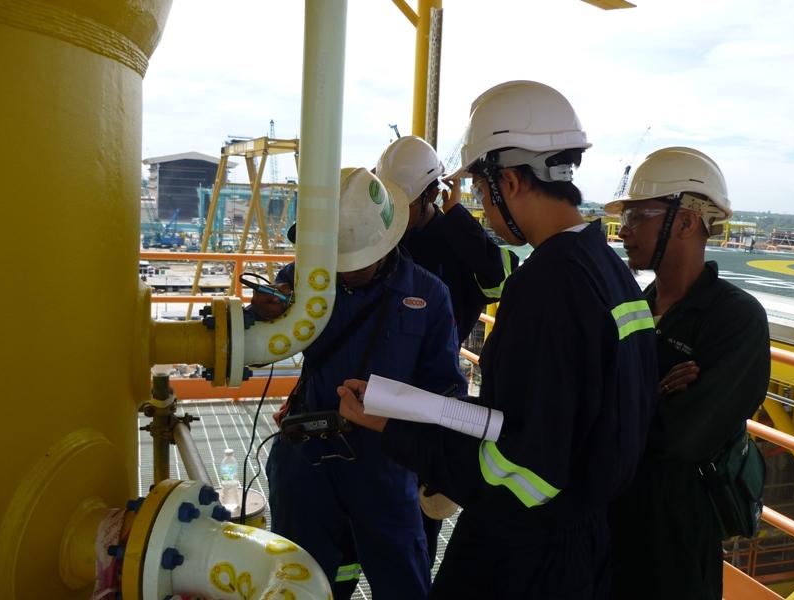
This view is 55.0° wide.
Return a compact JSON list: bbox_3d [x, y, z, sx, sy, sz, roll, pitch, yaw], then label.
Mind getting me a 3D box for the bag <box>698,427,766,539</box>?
[{"bbox_3d":[0.743,0.407,1.690,0.100,0.235,0.200,0,9,41],"label":"bag"}]

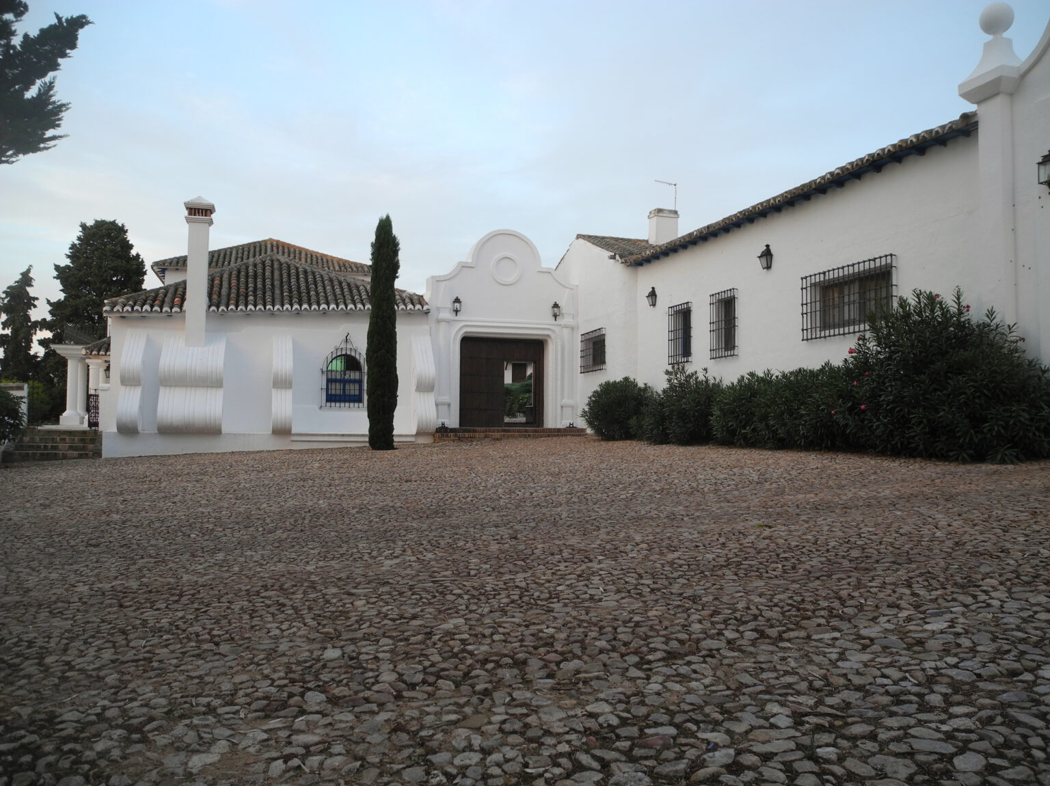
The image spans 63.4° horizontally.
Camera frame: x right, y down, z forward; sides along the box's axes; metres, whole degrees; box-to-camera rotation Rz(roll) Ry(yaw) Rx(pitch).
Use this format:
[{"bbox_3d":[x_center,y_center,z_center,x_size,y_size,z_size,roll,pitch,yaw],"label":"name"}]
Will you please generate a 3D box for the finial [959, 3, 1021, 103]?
[{"bbox_3d":[6.837,-4.923,12.266,0.740,1.430,0.740,1,-3,-19],"label":"finial"}]

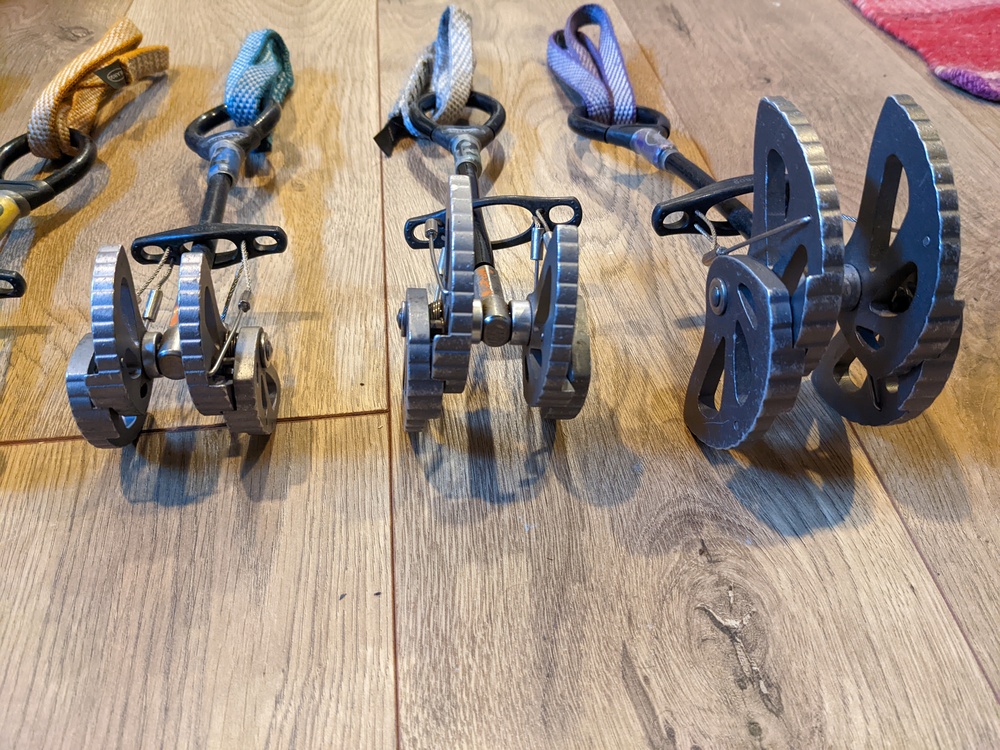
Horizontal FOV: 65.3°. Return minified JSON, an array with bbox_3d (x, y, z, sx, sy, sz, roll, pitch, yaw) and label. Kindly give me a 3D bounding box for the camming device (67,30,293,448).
[{"bbox_3d":[-0.138,-0.110,0.385,0.080,0.084,0.342,-5,47,-5],"label":"camming device"}]

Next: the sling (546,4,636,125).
[{"bbox_3d":[0.053,-0.185,0.477,0.046,0.042,0.118,-5,47,-5],"label":"sling"}]

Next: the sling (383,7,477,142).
[{"bbox_3d":[-0.041,-0.186,0.478,0.055,0.049,0.122,1,47,1],"label":"sling"}]

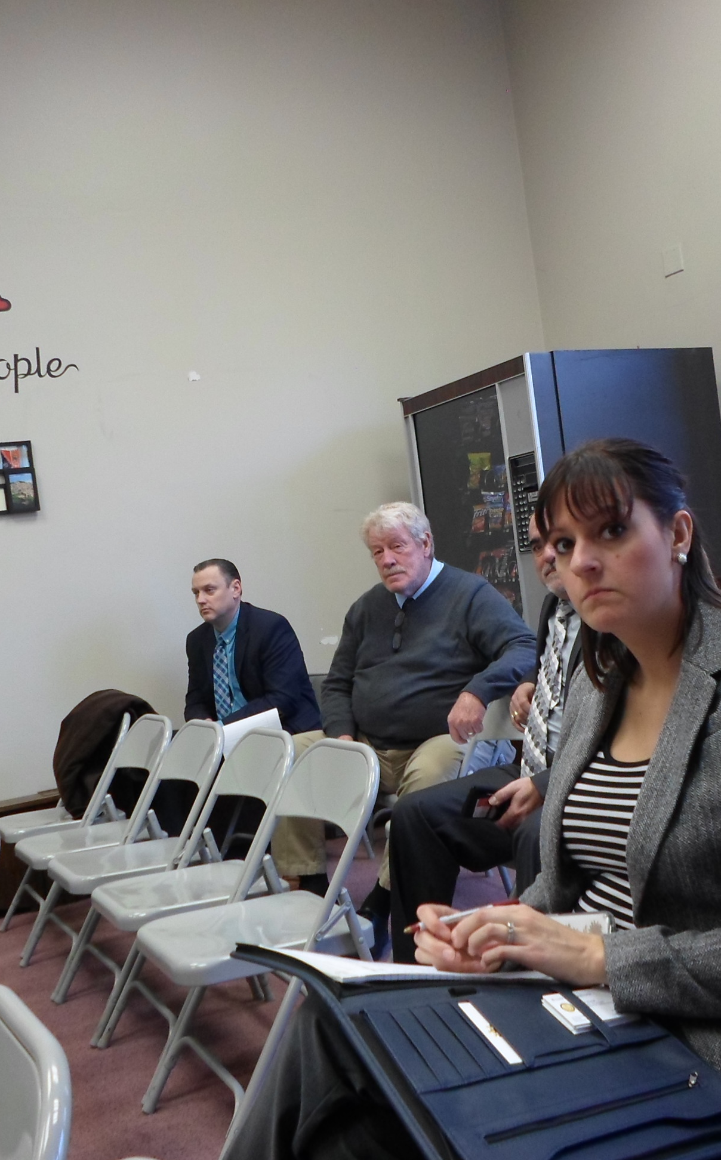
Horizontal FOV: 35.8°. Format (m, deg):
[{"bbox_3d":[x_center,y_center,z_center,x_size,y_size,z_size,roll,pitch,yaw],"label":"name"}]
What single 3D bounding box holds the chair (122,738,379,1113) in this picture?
[{"bbox_3d":[-0.204,0.764,2.387,0.520,0.758,0.465,-8,0,-27],"label":"chair"}]

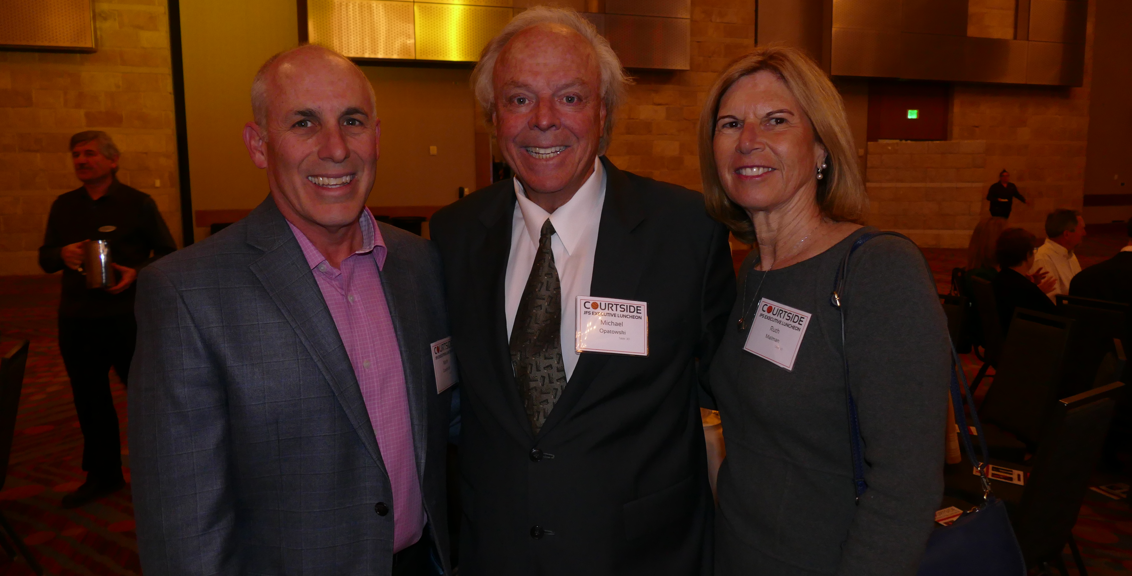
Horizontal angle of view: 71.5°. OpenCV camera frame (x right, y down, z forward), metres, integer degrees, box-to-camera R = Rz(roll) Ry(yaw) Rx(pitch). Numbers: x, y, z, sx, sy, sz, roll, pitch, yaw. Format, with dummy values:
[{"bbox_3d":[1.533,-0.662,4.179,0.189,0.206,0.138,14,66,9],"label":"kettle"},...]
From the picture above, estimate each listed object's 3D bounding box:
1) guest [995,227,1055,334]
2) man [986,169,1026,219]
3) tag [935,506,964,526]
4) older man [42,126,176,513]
[{"bbox_3d":[2.890,0.256,4.767,0.750,1.252,0.500,-1,6,0],"label":"guest"},{"bbox_3d":[6.782,-0.920,12.198,0.580,1.800,0.400,1,6,12],"label":"man"},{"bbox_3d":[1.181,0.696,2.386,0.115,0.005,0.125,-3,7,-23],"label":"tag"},{"bbox_3d":[-2.231,0.140,3.808,0.570,1.786,0.430,-1,6,-7],"label":"older man"}]

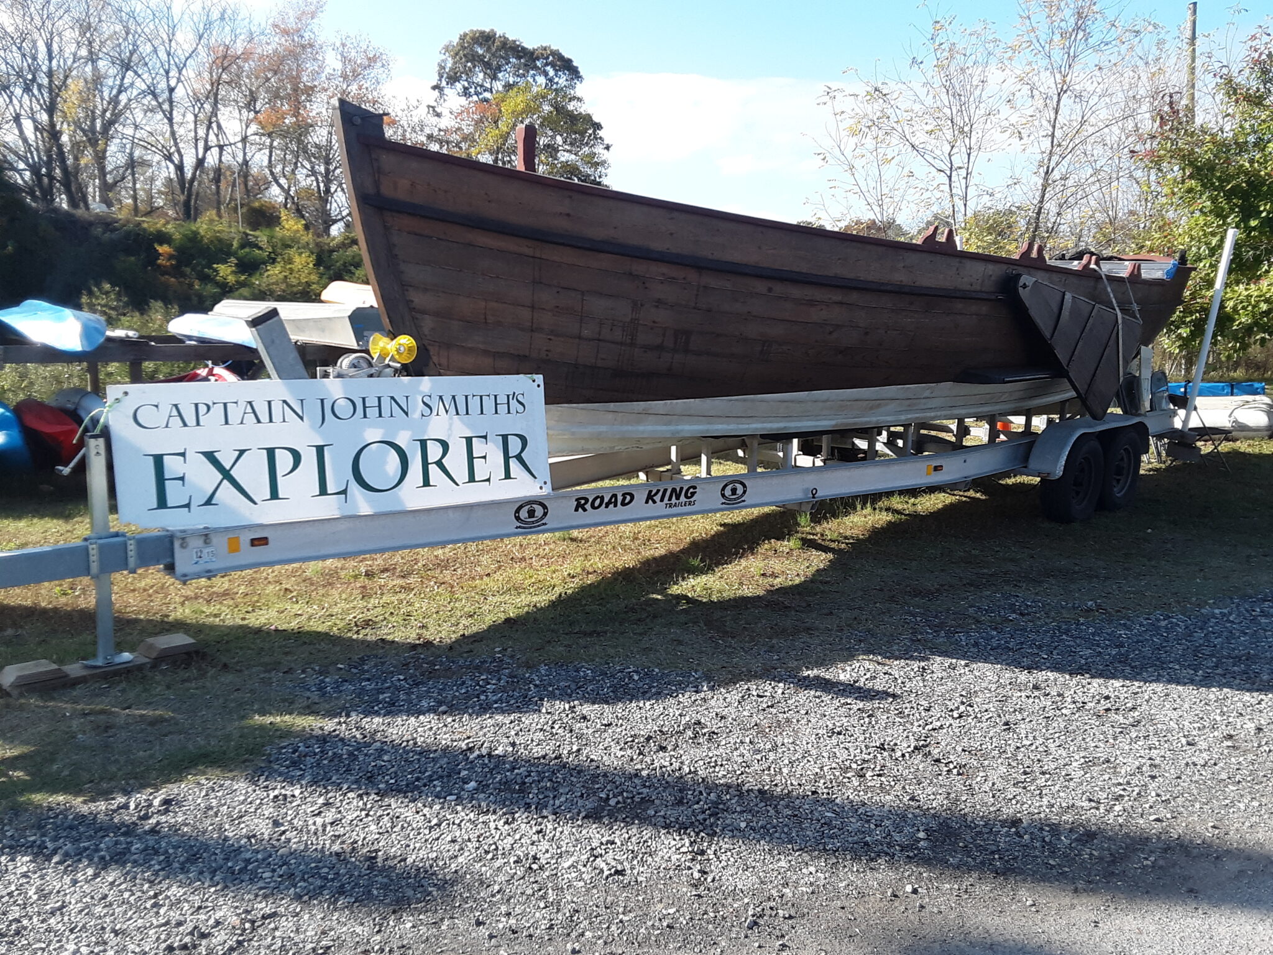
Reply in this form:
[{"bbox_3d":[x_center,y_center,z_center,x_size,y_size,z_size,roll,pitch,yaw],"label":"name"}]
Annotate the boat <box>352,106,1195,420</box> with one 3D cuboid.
[{"bbox_3d":[1.859,-1.287,7.716,8.800,1.758,2.300,-9,12,-43],"label":"boat"}]

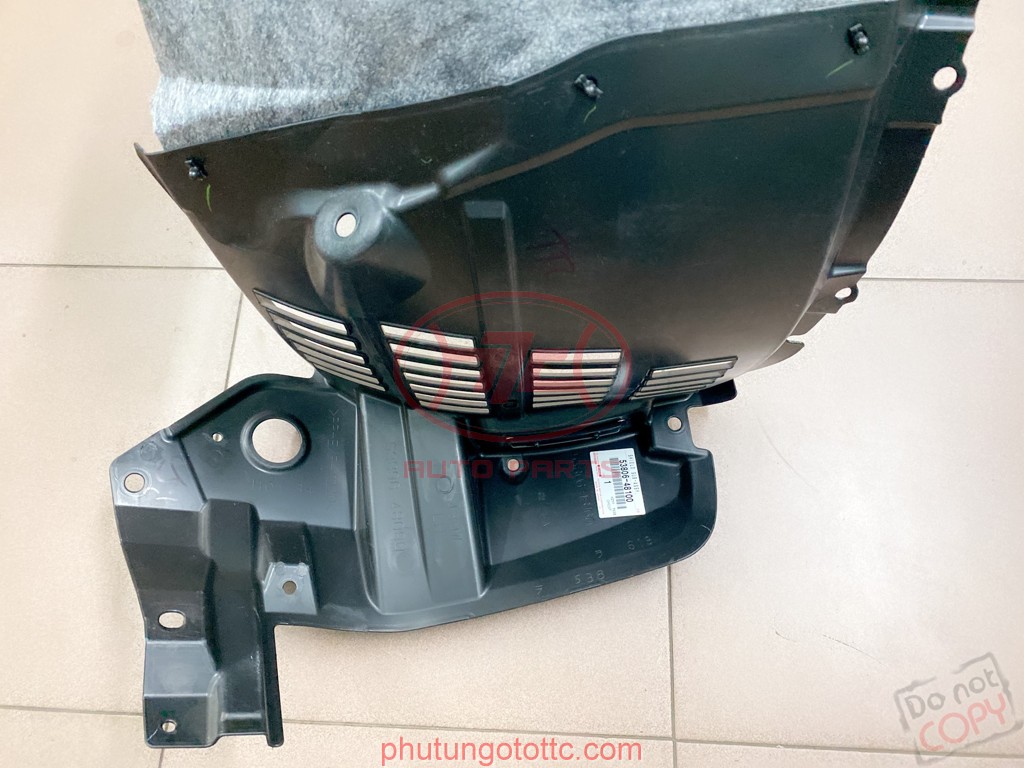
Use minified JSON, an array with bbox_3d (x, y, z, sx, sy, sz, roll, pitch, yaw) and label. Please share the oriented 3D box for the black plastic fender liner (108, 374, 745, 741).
[{"bbox_3d":[-0.107,0.187,0.920,0.789,0.120,0.441,-2,71,2],"label":"black plastic fender liner"}]

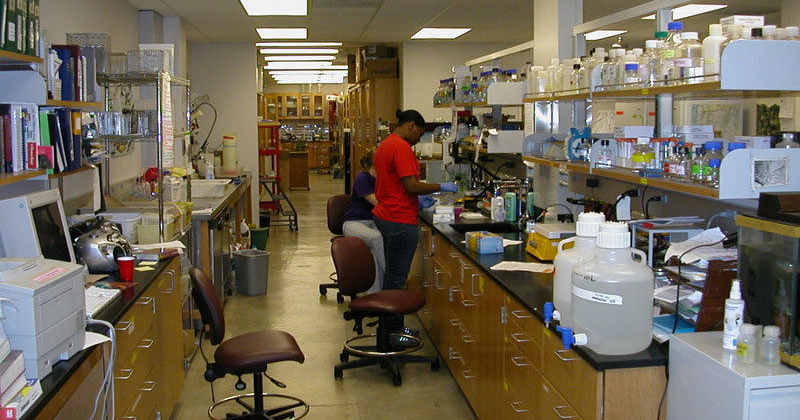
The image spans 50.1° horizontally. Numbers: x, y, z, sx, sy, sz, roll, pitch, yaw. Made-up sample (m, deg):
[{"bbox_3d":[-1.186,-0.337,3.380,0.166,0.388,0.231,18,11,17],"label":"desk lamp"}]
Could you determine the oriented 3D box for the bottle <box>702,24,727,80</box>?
[{"bbox_3d":[0.988,-0.485,2.668,0.084,0.184,0.084,-1,6,-6],"label":"bottle"}]

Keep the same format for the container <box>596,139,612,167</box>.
[{"bbox_3d":[0.893,-0.244,3.716,0.057,0.118,0.057,-1,6,-6],"label":"container"}]

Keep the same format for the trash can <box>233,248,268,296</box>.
[{"bbox_3d":[-1.378,0.586,7.929,0.290,0.376,0.250,5,8,39],"label":"trash can"}]

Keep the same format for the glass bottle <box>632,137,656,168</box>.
[{"bbox_3d":[1.045,-0.242,3.663,0.099,0.131,0.099,-1,6,-6],"label":"glass bottle"}]

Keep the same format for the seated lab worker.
[{"bbox_3d":[-0.245,0.096,7.623,0.640,1.288,0.460,3,7,31],"label":"seated lab worker"}]

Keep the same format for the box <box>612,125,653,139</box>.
[{"bbox_3d":[1.091,-0.363,3.980,0.140,0.070,0.130,-1,6,-6],"label":"box"}]

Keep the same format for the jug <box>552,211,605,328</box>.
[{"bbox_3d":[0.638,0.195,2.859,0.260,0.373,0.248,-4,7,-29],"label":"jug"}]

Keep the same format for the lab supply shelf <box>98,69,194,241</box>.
[{"bbox_3d":[-1.815,0.118,5.852,0.650,2.070,1.320,-1,6,-6],"label":"lab supply shelf"}]

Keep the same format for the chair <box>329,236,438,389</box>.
[{"bbox_3d":[-0.108,0.602,5.373,0.680,0.855,0.660,3,7,30],"label":"chair"}]

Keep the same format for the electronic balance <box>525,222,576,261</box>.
[{"bbox_3d":[0.834,0.155,4.308,0.340,0.137,0.340,-1,6,-6],"label":"electronic balance"}]

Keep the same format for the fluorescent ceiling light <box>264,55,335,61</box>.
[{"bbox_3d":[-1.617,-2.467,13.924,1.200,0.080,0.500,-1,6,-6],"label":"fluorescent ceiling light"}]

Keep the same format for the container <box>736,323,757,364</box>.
[{"bbox_3d":[1.060,0.410,2.614,0.056,0.119,0.056,-1,6,-6],"label":"container"}]

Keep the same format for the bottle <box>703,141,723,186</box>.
[{"bbox_3d":[1.034,-0.160,2.837,0.072,0.143,0.072,-1,6,-6],"label":"bottle"}]

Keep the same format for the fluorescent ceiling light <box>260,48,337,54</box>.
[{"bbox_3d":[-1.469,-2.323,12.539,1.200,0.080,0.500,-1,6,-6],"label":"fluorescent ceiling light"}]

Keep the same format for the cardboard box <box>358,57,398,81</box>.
[{"bbox_3d":[-0.264,-1.906,11.557,0.420,0.270,0.500,-1,6,-6],"label":"cardboard box"}]

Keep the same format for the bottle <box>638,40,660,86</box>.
[{"bbox_3d":[0.984,-0.575,3.360,0.084,0.181,0.084,-1,6,-6],"label":"bottle"}]

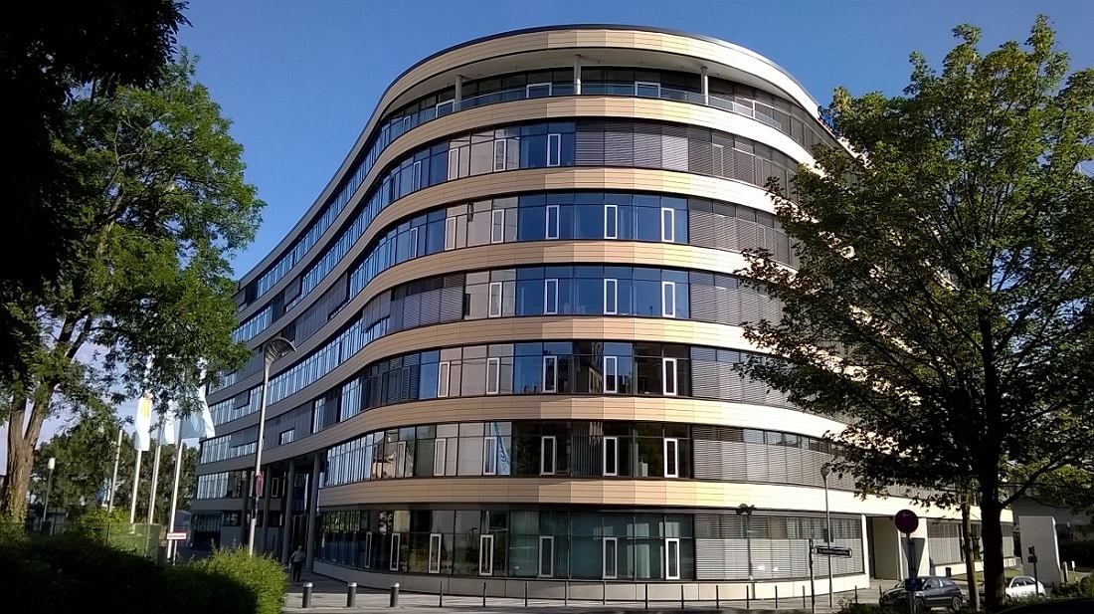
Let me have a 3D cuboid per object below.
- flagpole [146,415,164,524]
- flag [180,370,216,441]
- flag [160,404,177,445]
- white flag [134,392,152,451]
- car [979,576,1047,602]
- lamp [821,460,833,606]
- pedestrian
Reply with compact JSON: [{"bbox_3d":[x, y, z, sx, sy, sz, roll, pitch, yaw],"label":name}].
[{"bbox_3d":[-15.277,6.181,35.362,0.120,9.350,0.120,7,-15,-22],"label":"flagpole"},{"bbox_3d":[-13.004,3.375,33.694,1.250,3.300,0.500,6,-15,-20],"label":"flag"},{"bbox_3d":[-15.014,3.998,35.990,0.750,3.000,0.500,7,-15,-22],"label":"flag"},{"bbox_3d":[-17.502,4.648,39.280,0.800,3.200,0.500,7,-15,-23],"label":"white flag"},{"bbox_3d":[21.475,13.278,41.841,3.900,1.420,1.680,8,-15,-26],"label":"car"},{"bbox_3d":[11.875,9.565,37.874,0.500,5.890,0.500,-3,-14,17],"label":"lamp"},{"bbox_3d":[-12.765,13.209,46.222,0.680,1.770,0.420,4,-14,-11],"label":"pedestrian"}]

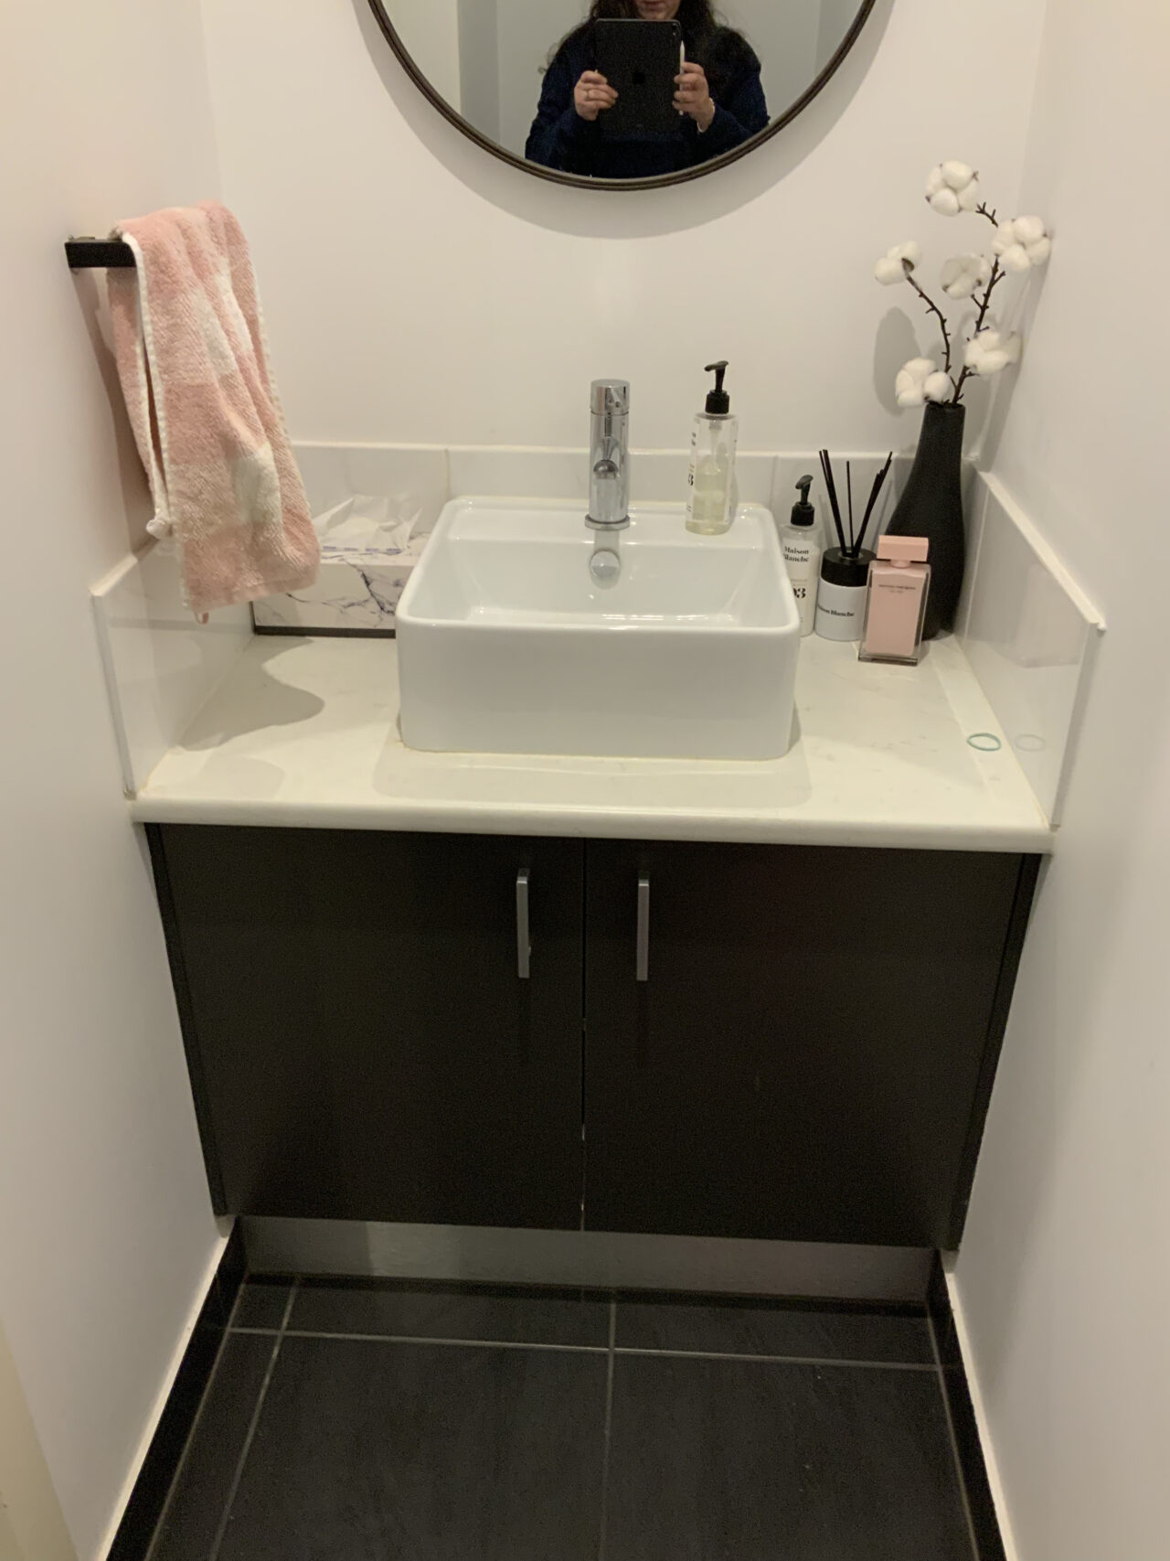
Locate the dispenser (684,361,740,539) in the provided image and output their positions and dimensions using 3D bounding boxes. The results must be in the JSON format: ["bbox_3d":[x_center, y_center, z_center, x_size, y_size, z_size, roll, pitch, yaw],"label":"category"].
[{"bbox_3d":[0.148,-0.381,1.501,0.052,0.188,0.052,-25,38,-38],"label":"dispenser"}]

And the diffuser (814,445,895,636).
[{"bbox_3d":[0.314,-0.282,1.560,0.078,0.224,0.072,0,29,0],"label":"diffuser"}]

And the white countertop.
[{"bbox_3d":[0.015,-0.084,1.458,0.868,0.031,0.535,2,29,2],"label":"white countertop"}]

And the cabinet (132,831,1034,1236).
[{"bbox_3d":[0.013,0.159,1.596,0.856,0.528,0.530,2,29,2],"label":"cabinet"}]

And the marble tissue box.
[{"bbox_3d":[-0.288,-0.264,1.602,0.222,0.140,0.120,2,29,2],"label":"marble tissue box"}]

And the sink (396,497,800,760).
[{"bbox_3d":[0.018,-0.182,1.462,0.402,0.139,0.410,2,29,2],"label":"sink"}]

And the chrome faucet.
[{"bbox_3d":[0.025,-0.357,1.479,0.053,0.166,0.130,2,29,2],"label":"chrome faucet"}]

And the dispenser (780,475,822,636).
[{"bbox_3d":[0.258,-0.270,1.574,0.051,0.188,0.053,13,31,21],"label":"dispenser"}]

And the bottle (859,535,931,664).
[{"bbox_3d":[0.358,-0.206,1.510,0.068,0.141,0.034,6,30,10],"label":"bottle"}]

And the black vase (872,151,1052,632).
[{"bbox_3d":[0.388,-0.398,1.459,0.155,0.525,0.155,2,29,2],"label":"black vase"}]

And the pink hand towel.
[{"bbox_3d":[-0.347,-0.364,1.276,0.115,0.360,0.310,2,29,2],"label":"pink hand towel"}]

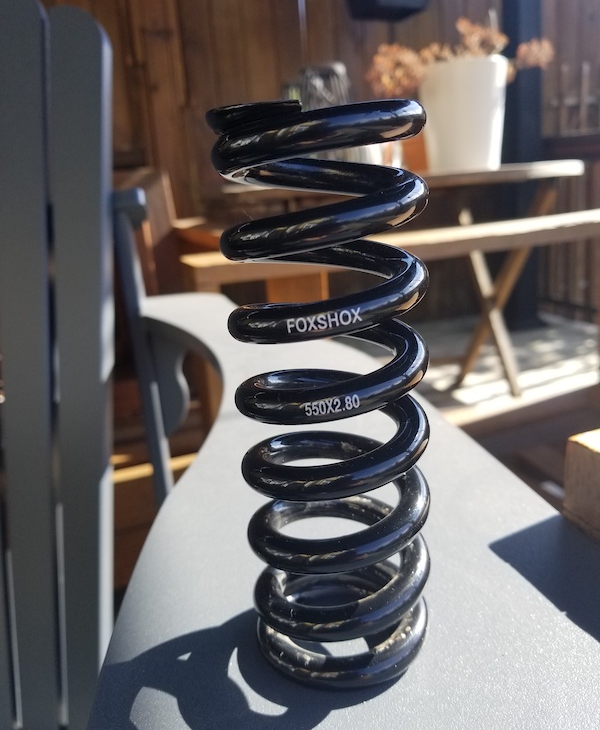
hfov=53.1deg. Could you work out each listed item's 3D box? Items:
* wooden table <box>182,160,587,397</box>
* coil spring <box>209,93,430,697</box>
[{"bbox_3d":[0.245,-0.187,1.743,0.962,0.679,0.462,-10,19,-20],"label":"wooden table"},{"bbox_3d":[0.009,0.011,0.167,0.053,0.152,0.053,-3,17,3],"label":"coil spring"}]

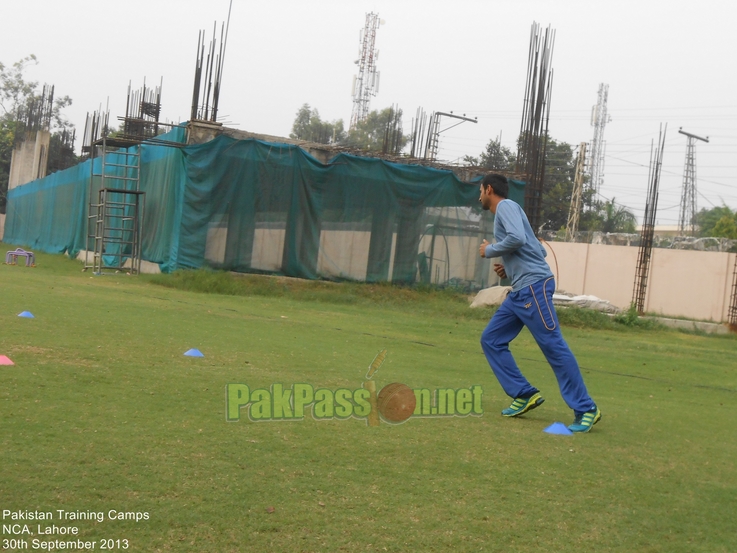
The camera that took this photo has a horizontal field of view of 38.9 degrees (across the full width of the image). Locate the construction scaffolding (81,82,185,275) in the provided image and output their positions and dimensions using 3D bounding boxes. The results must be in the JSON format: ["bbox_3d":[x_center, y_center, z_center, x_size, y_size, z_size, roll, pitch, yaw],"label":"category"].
[{"bbox_3d":[-5.747,-2.352,25.300,2.000,4.400,1.500,4,2,-21],"label":"construction scaffolding"}]

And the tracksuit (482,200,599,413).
[{"bbox_3d":[1.171,0.197,6.980,0.770,1.370,0.520,5,2,10],"label":"tracksuit"}]

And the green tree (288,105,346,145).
[{"bbox_3d":[-4.417,-7.321,80.161,4.600,11.630,4.600,5,2,0],"label":"green tree"}]

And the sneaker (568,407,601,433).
[{"bbox_3d":[1.428,0.940,6.880,0.275,0.130,0.105,-25,-11,23],"label":"sneaker"}]

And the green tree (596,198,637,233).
[{"bbox_3d":[13.624,-1.796,58.069,2.700,4.990,2.700,5,2,11],"label":"green tree"}]

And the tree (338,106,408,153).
[{"bbox_3d":[0.096,-7.048,80.164,5.200,11.870,5.200,5,2,0],"label":"tree"}]

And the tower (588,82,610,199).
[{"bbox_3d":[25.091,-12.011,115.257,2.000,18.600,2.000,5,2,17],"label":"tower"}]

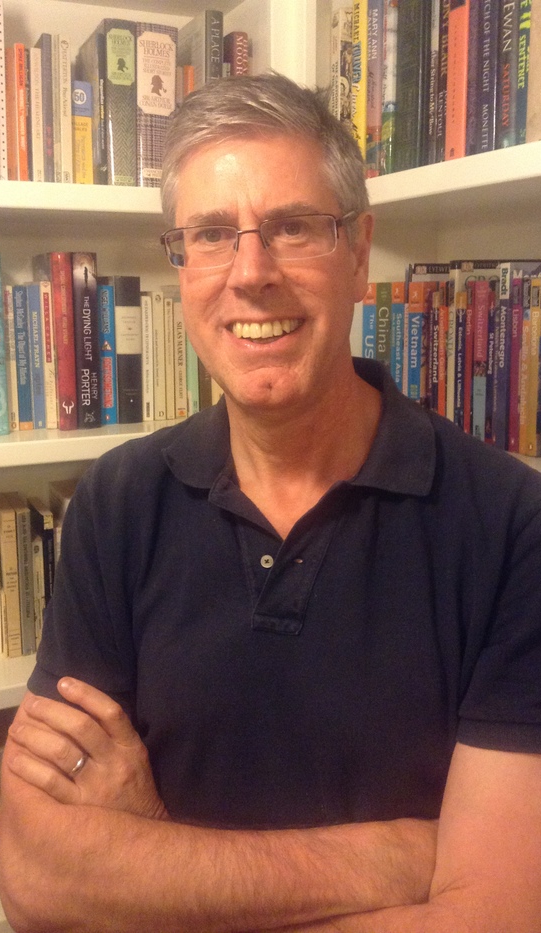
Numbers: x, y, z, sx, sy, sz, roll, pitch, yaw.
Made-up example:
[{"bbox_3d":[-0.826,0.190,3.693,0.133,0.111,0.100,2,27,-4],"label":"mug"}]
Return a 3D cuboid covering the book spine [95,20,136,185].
[{"bbox_3d":[-0.233,-0.502,1.280,0.042,0.223,0.150,-5,12,-25],"label":"book spine"}]

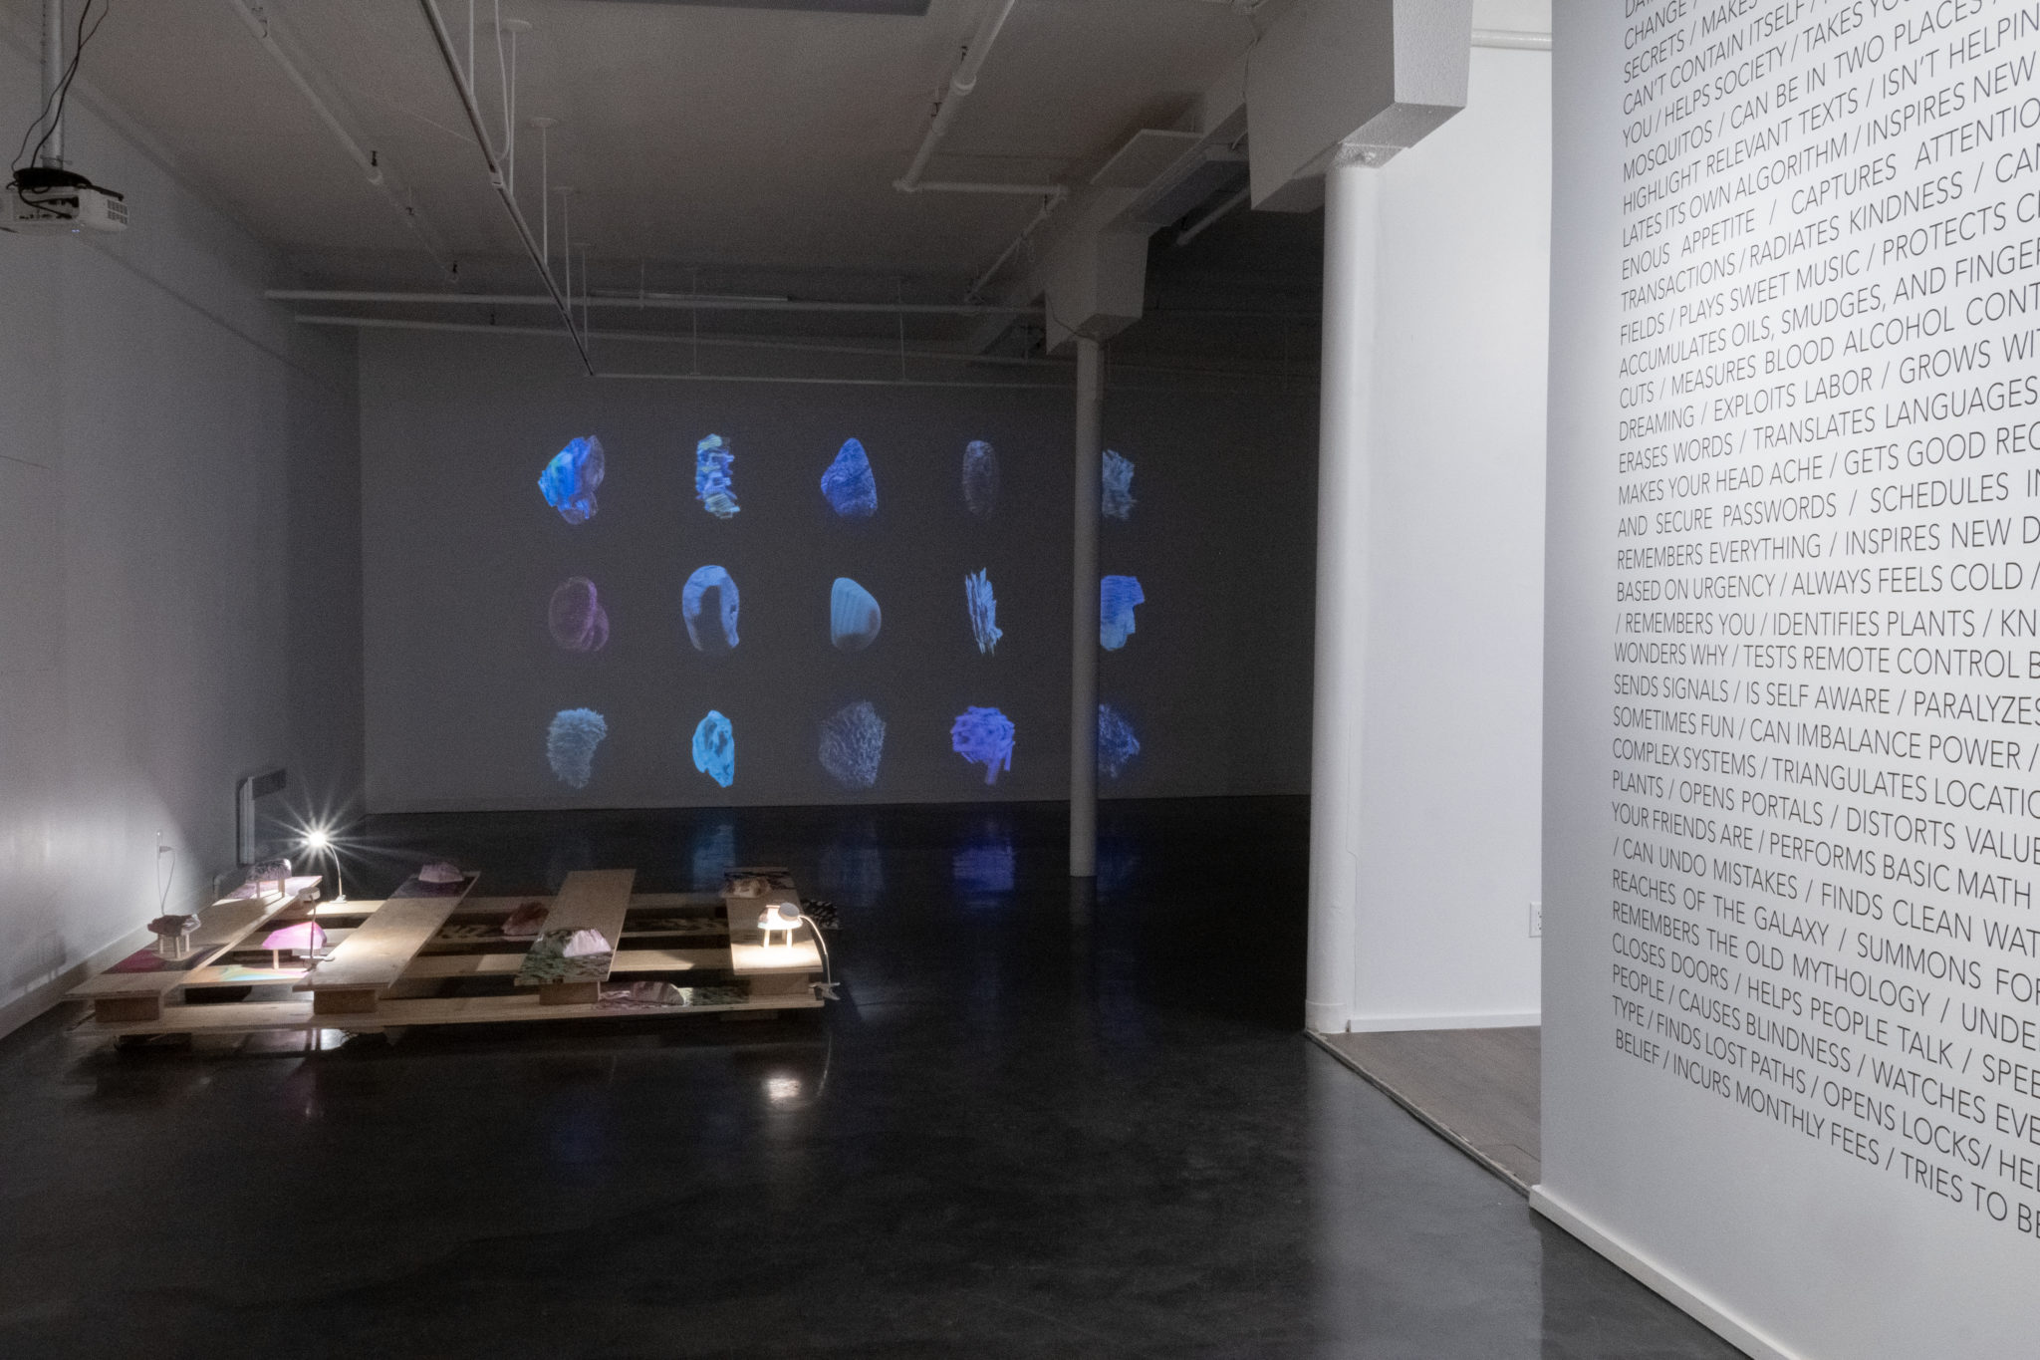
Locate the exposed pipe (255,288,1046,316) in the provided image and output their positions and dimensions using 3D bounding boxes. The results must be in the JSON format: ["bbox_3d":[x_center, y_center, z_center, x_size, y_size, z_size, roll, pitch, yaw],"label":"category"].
[{"bbox_3d":[-1.933,-2.076,9.351,4.167,0.046,0.046,-1,3,-11],"label":"exposed pipe"}]

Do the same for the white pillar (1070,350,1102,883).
[{"bbox_3d":[0.345,-0.362,8.871,0.140,2.783,0.140,0,3,-11],"label":"white pillar"}]

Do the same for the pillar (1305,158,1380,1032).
[{"bbox_3d":[1.069,-0.247,5.652,0.165,2.869,0.165,0,3,-11],"label":"pillar"}]

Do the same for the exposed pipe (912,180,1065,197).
[{"bbox_3d":[-0.129,-2.074,7.173,0.650,0.042,0.042,0,3,-8],"label":"exposed pipe"}]

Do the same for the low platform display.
[{"bbox_3d":[-2.045,1.032,6.699,2.380,0.199,2.292,0,3,-11],"label":"low platform display"}]

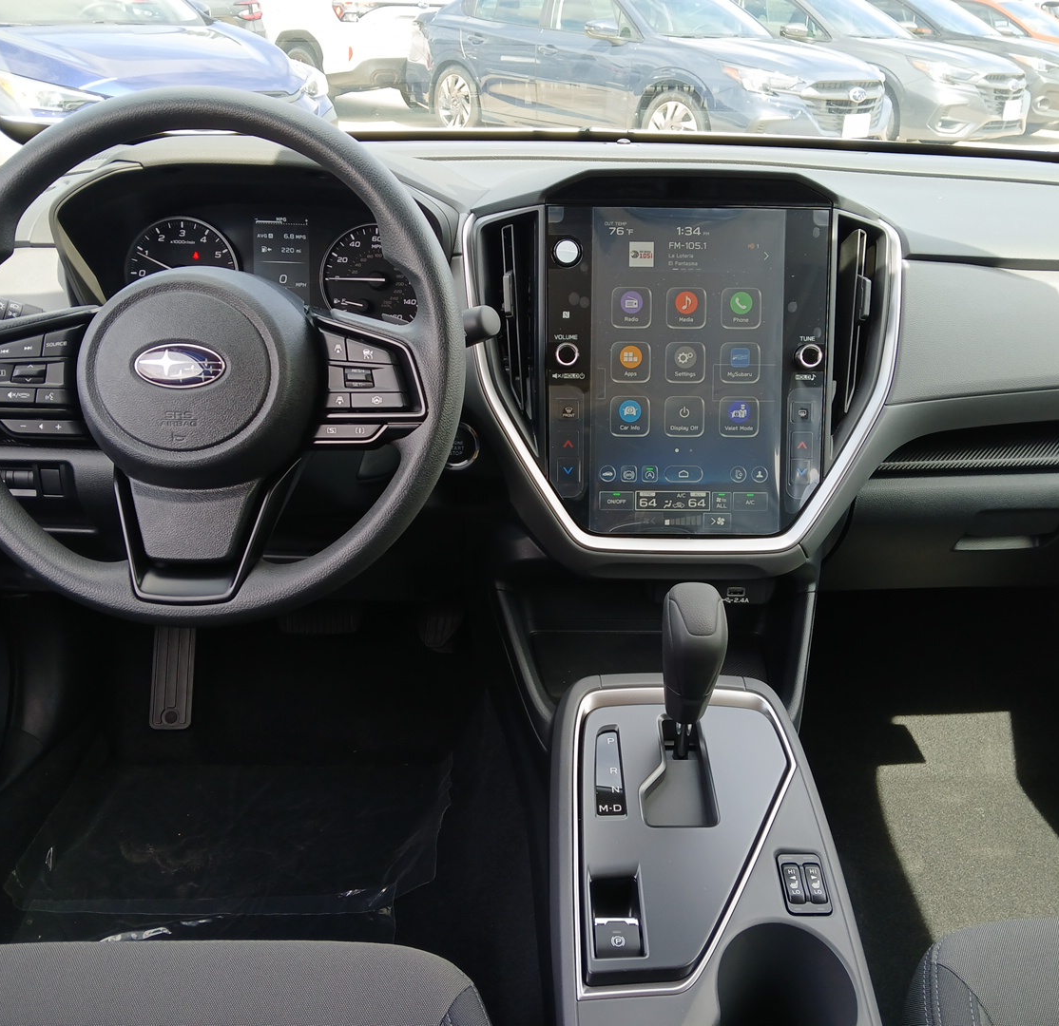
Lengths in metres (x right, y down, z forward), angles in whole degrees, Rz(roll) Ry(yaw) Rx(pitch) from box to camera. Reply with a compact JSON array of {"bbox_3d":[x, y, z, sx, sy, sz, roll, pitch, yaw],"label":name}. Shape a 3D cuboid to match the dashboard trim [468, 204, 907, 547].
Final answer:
[{"bbox_3d":[0.124,-0.106,0.824,0.346,0.274,0.050,1,2,0],"label":"dashboard trim"}]

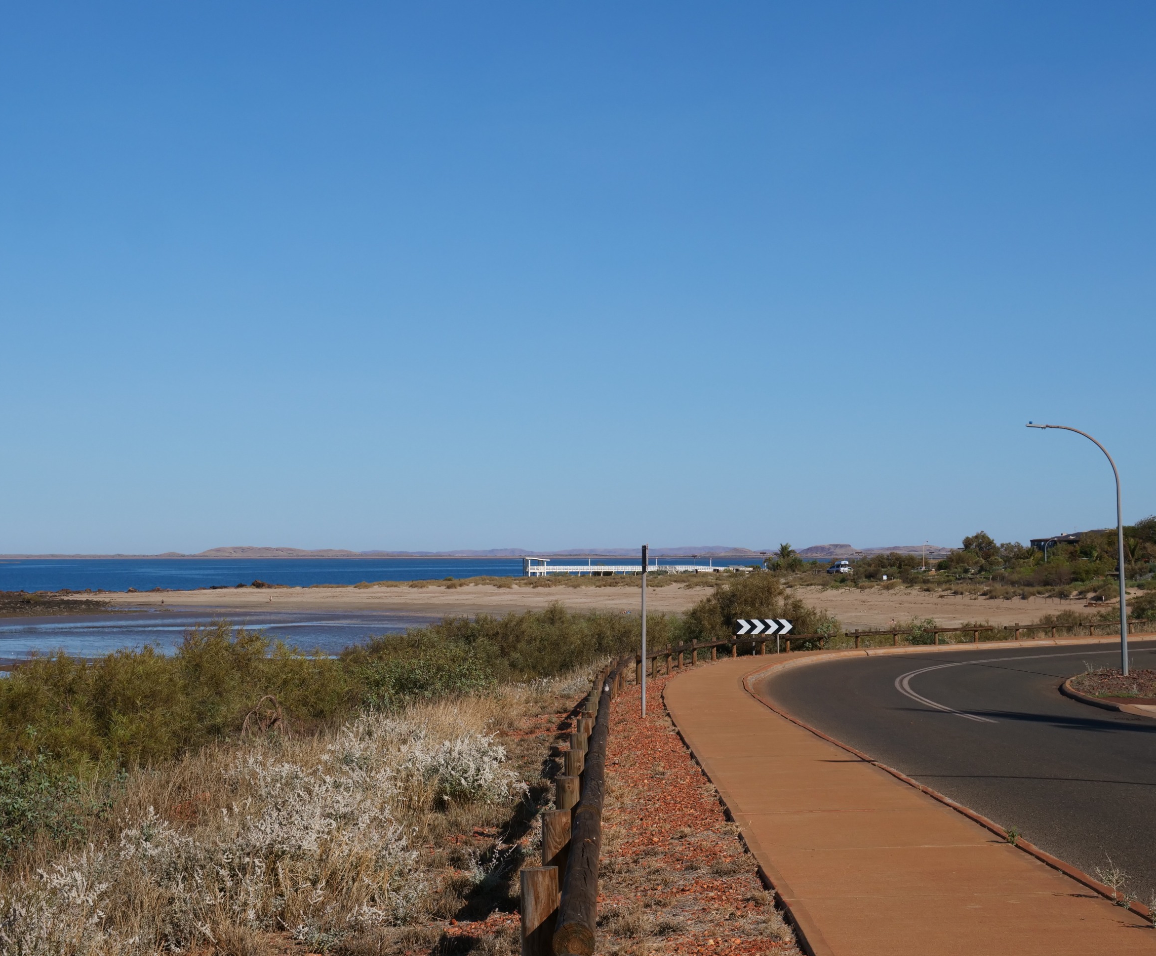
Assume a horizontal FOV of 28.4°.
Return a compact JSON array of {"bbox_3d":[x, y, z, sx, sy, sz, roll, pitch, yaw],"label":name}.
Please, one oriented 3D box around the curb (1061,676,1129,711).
[{"bbox_3d":[11.783,4.888,52.000,1.200,0.160,14.000,0,-2,11],"label":"curb"}]

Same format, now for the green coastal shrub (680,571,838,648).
[{"bbox_3d":[7.046,5.105,89.000,6.100,3.100,5.000,0,-2,5],"label":"green coastal shrub"}]

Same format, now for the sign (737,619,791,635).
[{"bbox_3d":[6.974,5.575,85.500,2.300,0.585,0.050,0,-2,-13],"label":"sign"}]

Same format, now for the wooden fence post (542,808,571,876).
[{"bbox_3d":[-0.100,1.902,10.437,0.133,0.760,0.133,0,-2,0],"label":"wooden fence post"}]

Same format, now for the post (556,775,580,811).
[{"bbox_3d":[-0.056,2.064,12.837,0.133,0.760,0.133,0,-2,0],"label":"post"}]

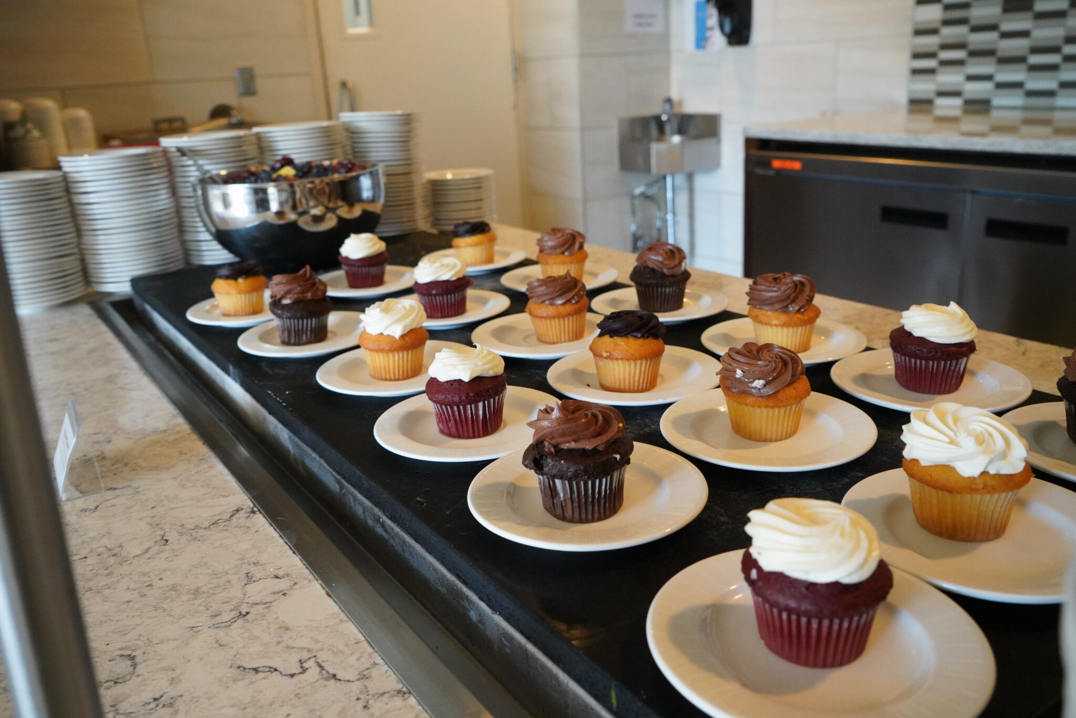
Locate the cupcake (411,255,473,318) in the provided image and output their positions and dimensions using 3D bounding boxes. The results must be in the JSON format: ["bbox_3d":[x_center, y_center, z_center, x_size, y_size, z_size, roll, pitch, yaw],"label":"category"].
[{"bbox_3d":[-0.119,-0.093,1.129,0.075,0.073,0.075,-3,18,0],"label":"cupcake"}]

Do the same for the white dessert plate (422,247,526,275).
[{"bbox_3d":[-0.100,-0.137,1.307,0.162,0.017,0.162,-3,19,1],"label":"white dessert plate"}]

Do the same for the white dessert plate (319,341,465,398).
[{"bbox_3d":[-0.139,0.015,0.911,0.166,0.019,0.166,-3,18,0],"label":"white dessert plate"}]

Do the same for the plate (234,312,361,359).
[{"bbox_3d":[-0.264,-0.024,1.051,0.166,0.019,0.166,-3,18,0],"label":"plate"}]

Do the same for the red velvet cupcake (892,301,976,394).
[{"bbox_3d":[0.343,-0.012,0.778,0.070,0.071,0.070,-3,19,0],"label":"red velvet cupcake"}]

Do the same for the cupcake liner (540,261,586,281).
[{"bbox_3d":[0.036,-0.124,1.263,0.065,0.032,0.065,-3,18,0],"label":"cupcake liner"}]

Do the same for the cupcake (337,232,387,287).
[{"bbox_3d":[-0.238,-0.135,1.222,0.067,0.068,0.067,-3,19,0],"label":"cupcake"}]

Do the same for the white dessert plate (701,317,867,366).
[{"bbox_3d":[0.254,-0.013,0.931,0.166,0.019,0.166,-3,18,1],"label":"white dessert plate"}]

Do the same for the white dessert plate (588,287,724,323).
[{"bbox_3d":[0.143,-0.057,1.057,0.160,0.019,0.160,-3,18,1],"label":"white dessert plate"}]

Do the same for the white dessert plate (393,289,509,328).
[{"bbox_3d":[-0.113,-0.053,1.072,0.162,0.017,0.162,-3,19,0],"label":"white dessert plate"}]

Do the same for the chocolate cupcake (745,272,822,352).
[{"bbox_3d":[0.246,-0.050,0.897,0.071,0.073,0.071,-3,18,1],"label":"chocolate cupcake"}]

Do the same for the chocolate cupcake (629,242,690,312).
[{"bbox_3d":[0.151,-0.104,1.104,0.075,0.080,0.075,-3,18,0],"label":"chocolate cupcake"}]

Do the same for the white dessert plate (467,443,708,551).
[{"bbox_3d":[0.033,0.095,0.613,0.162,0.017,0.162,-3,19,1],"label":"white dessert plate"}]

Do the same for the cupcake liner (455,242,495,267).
[{"bbox_3d":[-0.093,-0.162,1.367,0.063,0.031,0.063,-3,18,1],"label":"cupcake liner"}]

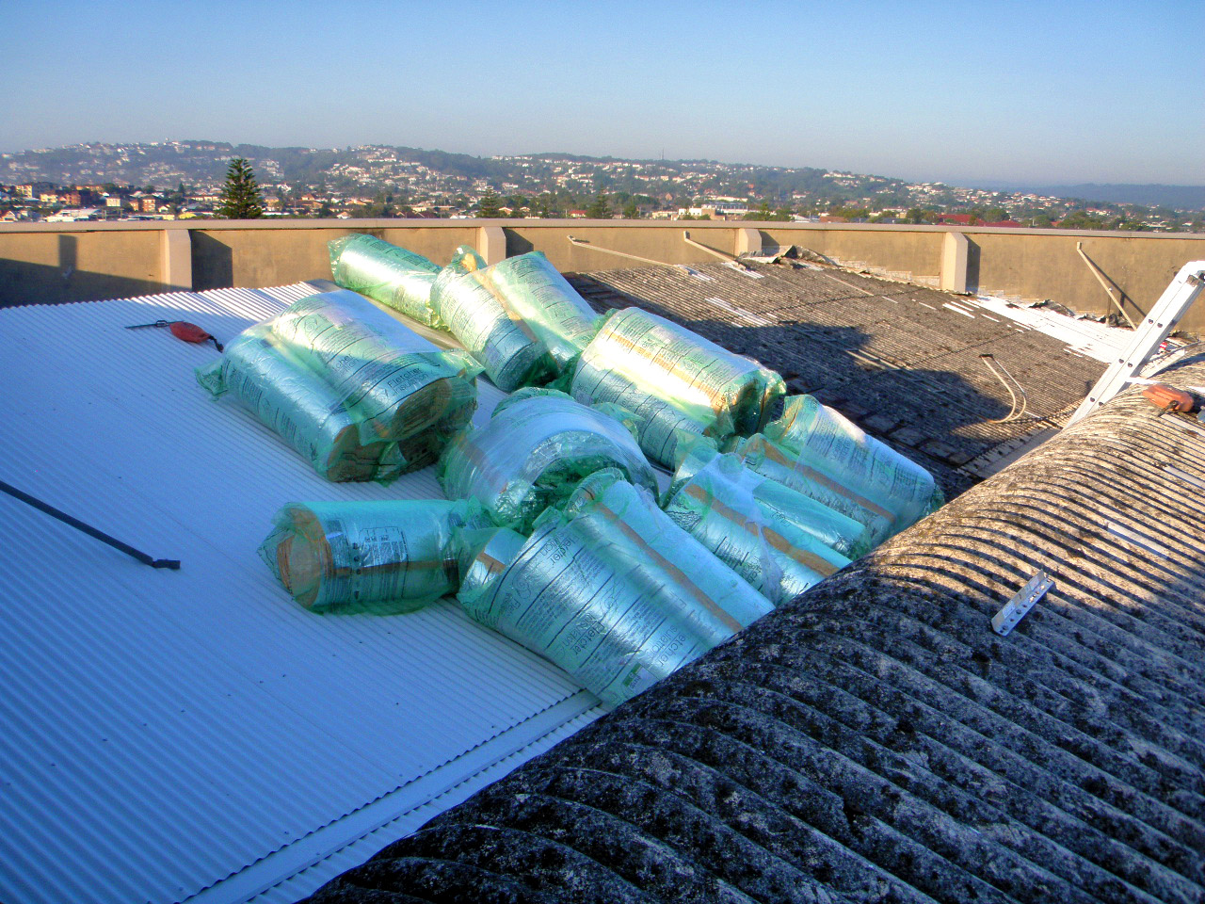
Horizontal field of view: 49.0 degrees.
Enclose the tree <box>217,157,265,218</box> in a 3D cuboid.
[{"bbox_3d":[-47.900,-31.800,176.360,6.000,14.500,6.000,-2,11,-15],"label":"tree"}]

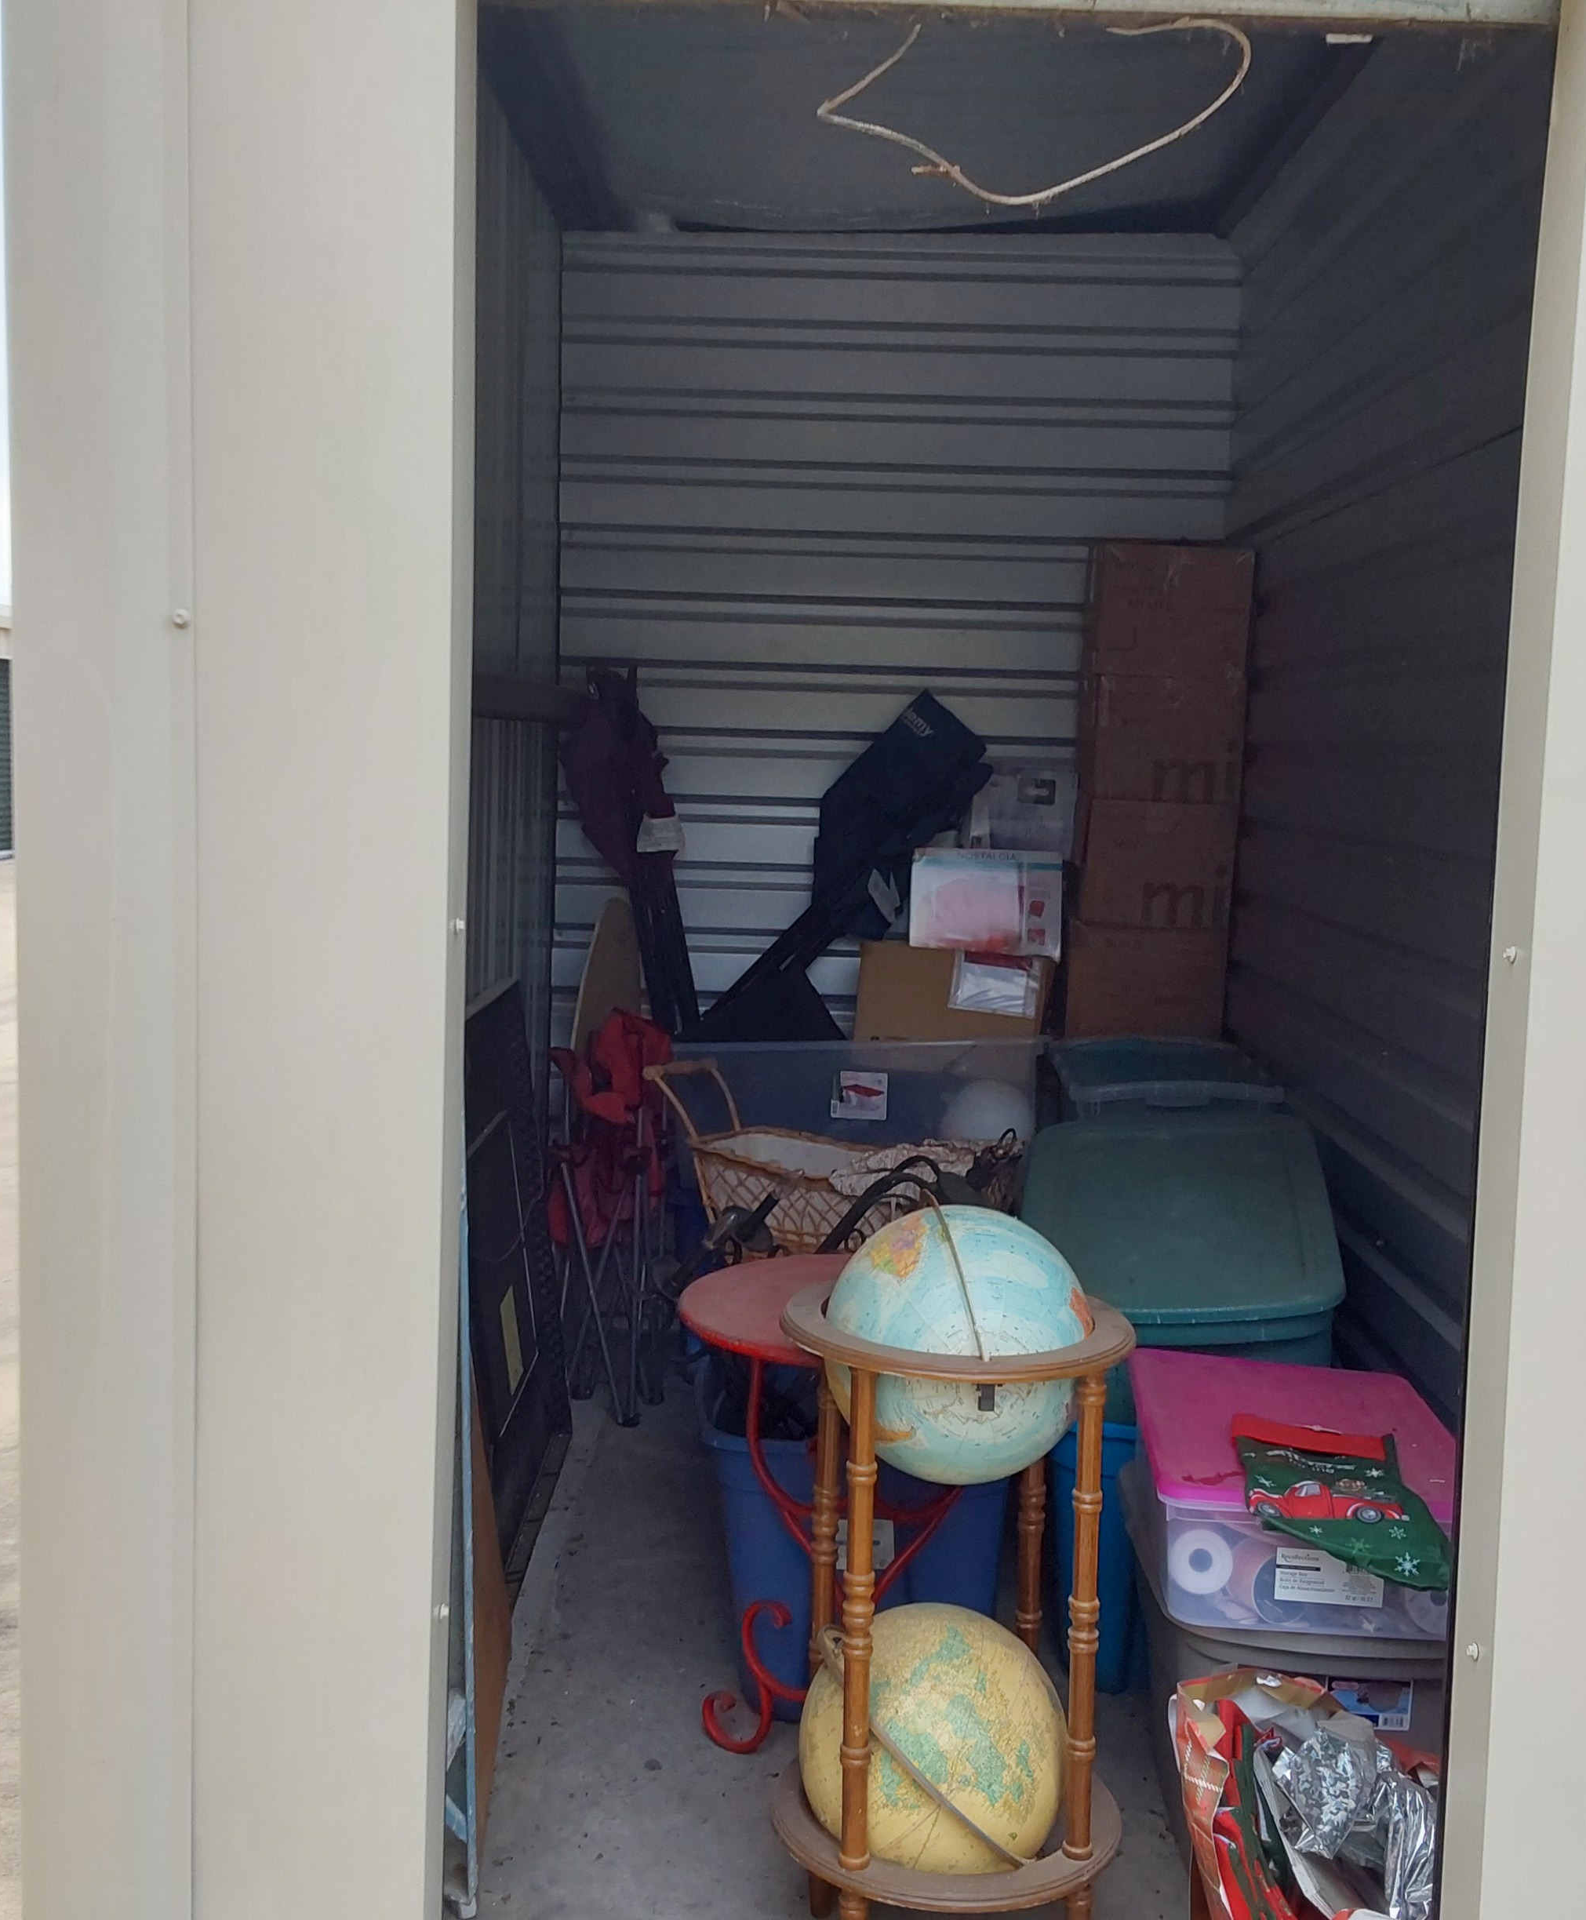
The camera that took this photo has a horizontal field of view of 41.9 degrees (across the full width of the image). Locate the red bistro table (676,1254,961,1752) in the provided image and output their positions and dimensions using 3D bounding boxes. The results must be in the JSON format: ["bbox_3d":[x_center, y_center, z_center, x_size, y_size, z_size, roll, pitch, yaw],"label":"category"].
[{"bbox_3d":[0.112,0.790,2.827,0.560,0.670,0.560,1,6,0],"label":"red bistro table"}]

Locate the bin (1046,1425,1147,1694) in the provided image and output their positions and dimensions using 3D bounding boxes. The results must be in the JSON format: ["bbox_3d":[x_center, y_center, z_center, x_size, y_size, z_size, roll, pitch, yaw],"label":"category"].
[{"bbox_3d":[0.584,0.875,3.328,0.430,0.420,0.580,2,6,2],"label":"bin"}]

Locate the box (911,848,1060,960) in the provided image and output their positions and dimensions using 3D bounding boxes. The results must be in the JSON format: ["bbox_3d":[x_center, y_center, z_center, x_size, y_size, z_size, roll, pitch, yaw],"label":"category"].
[{"bbox_3d":[0.408,-0.120,4.217,0.300,0.200,0.220,3,6,13],"label":"box"}]

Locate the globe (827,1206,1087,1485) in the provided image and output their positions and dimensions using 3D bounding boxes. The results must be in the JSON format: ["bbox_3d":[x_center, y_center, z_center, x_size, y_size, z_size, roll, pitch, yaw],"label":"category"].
[{"bbox_3d":[0.184,0.435,2.342,0.305,0.305,0.305,1,6,0],"label":"globe"}]

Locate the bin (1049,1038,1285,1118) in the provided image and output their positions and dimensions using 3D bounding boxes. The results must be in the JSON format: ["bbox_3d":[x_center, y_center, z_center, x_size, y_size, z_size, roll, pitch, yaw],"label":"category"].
[{"bbox_3d":[0.690,0.258,3.917,0.380,0.120,0.560,2,6,2],"label":"bin"}]

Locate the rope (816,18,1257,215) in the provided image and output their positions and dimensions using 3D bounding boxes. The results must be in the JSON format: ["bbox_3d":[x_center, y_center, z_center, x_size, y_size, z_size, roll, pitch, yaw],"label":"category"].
[{"bbox_3d":[0.238,-0.840,2.064,0.440,0.200,0.130,1,6,0],"label":"rope"}]

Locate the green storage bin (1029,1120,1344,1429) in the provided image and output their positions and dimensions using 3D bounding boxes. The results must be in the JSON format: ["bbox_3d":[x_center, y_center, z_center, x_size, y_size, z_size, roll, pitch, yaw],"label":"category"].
[{"bbox_3d":[0.588,0.563,3.254,0.465,0.400,0.620,2,20,6],"label":"green storage bin"}]

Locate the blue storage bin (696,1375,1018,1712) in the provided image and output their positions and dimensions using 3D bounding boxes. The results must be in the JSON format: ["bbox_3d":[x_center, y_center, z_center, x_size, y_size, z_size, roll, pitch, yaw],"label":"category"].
[{"bbox_3d":[0.085,0.873,3.237,0.440,0.420,0.580,1,6,0],"label":"blue storage bin"}]

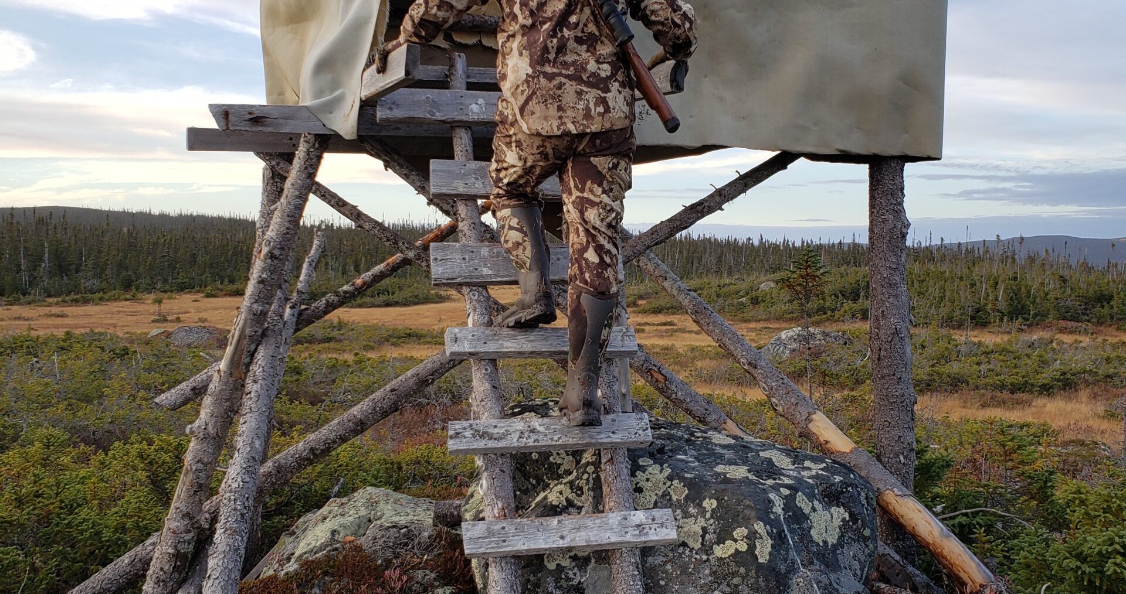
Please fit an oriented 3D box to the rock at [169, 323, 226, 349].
[{"bbox_3d":[-8.126,0.884,25.000,1.350,0.650,1.100,0,2,-17],"label":"rock"}]

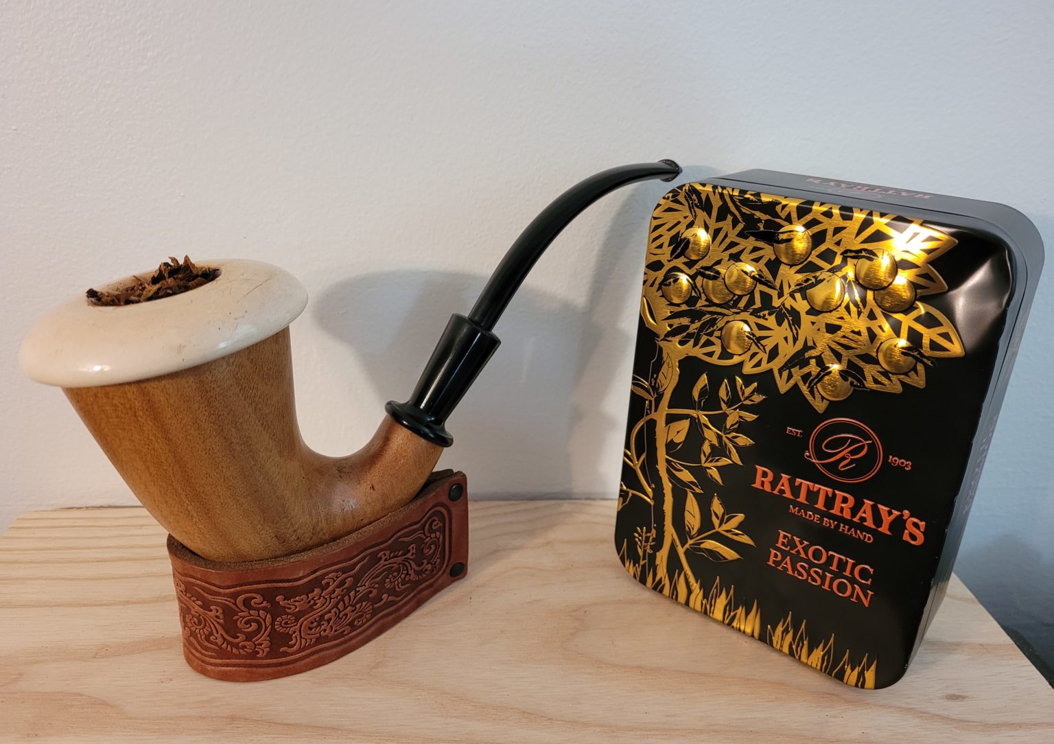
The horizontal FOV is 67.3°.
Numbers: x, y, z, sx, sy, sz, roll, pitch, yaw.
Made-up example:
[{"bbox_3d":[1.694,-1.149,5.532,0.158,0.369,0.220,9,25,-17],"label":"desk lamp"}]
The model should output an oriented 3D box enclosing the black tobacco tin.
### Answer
[{"bbox_3d":[0.082,0.014,0.236,0.093,0.133,0.043,20,28,35],"label":"black tobacco tin"}]

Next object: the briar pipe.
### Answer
[{"bbox_3d":[-0.032,-0.003,0.221,0.187,0.102,0.062,-12,27,-30],"label":"briar pipe"}]

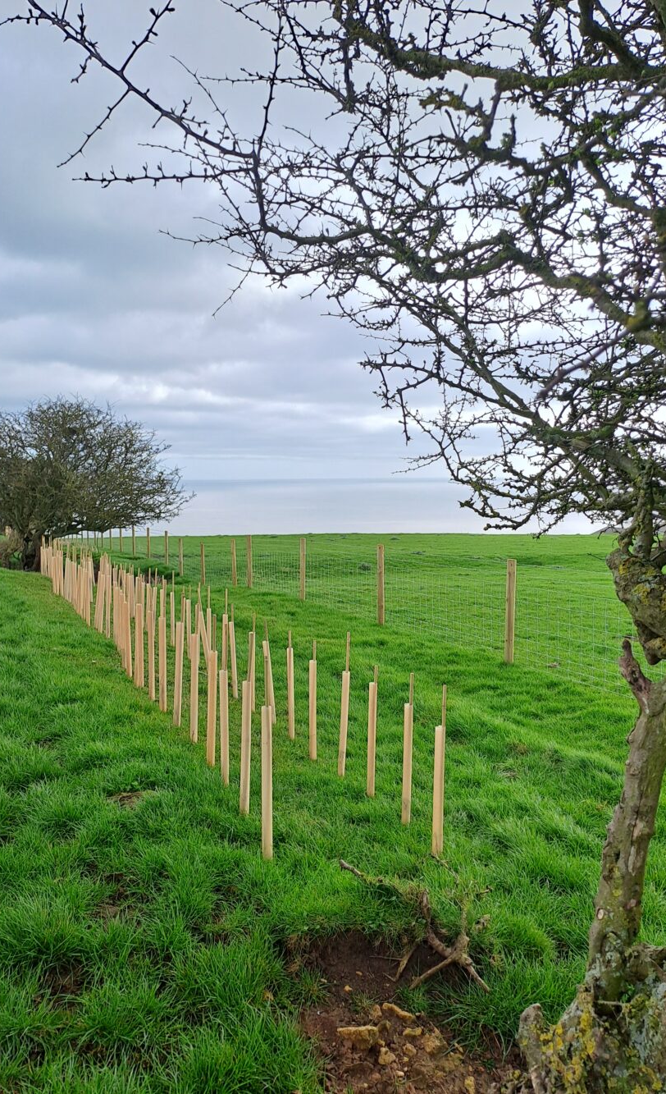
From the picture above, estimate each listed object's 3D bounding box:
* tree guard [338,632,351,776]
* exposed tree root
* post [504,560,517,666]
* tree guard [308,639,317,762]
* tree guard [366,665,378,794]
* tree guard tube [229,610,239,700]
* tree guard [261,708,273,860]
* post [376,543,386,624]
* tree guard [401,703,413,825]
[{"bbox_3d":[0.069,0.896,4.493,0.046,0.831,0.046,3,5,0],"label":"tree guard"},{"bbox_3d":[0.284,1.340,2.780,0.500,0.250,0.480,0,5,0],"label":"exposed tree root"},{"bbox_3d":[2.059,0.752,9.160,0.097,1.200,0.097,0,5,0],"label":"post"},{"bbox_3d":[-0.113,0.908,4.680,0.046,0.723,0.046,1,5,0],"label":"tree guard"},{"bbox_3d":[0.209,0.953,4.068,0.046,0.681,0.046,2,5,0],"label":"tree guard"},{"bbox_3d":[-0.767,0.841,6.124,0.046,0.677,0.046,-2,5,0],"label":"tree guard tube"},{"bbox_3d":[-0.254,0.903,3.032,0.042,0.600,0.042,0,5,0],"label":"tree guard"},{"bbox_3d":[0.714,0.567,11.728,0.097,1.200,0.097,-3,6,-27],"label":"post"},{"bbox_3d":[0.364,1.060,3.858,0.042,0.600,0.042,0,5,0],"label":"tree guard"}]

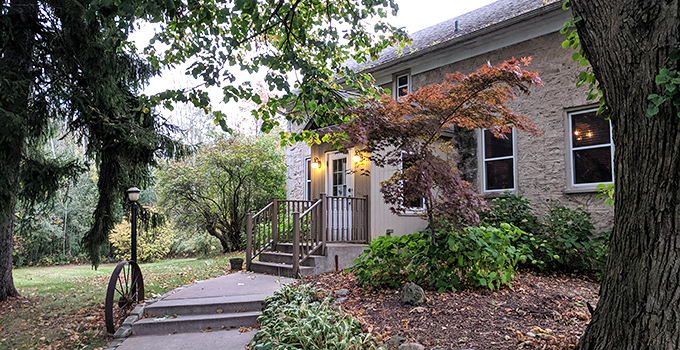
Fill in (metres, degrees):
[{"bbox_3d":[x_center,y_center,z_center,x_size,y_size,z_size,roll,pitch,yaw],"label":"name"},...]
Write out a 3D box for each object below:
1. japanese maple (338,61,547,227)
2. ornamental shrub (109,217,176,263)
[{"bbox_3d":[1.695,-0.120,8.700,3.400,3.720,2.700,0,-5,0],"label":"japanese maple"},{"bbox_3d":[-6.528,2.108,16.880,2.200,1.500,2.000,0,-5,0],"label":"ornamental shrub"}]

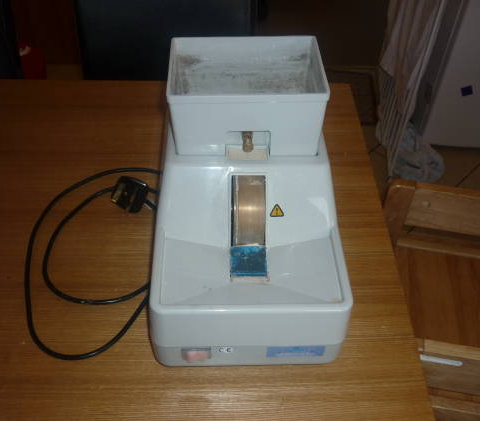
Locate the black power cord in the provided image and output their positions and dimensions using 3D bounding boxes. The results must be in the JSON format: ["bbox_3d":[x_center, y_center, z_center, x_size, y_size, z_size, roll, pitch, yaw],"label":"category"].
[{"bbox_3d":[-0.174,0.037,0.638,0.167,0.042,0.298,0,48,-2],"label":"black power cord"}]

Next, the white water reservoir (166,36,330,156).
[{"bbox_3d":[0.007,-0.149,0.688,0.188,0.092,0.136,-1,45,-1],"label":"white water reservoir"}]

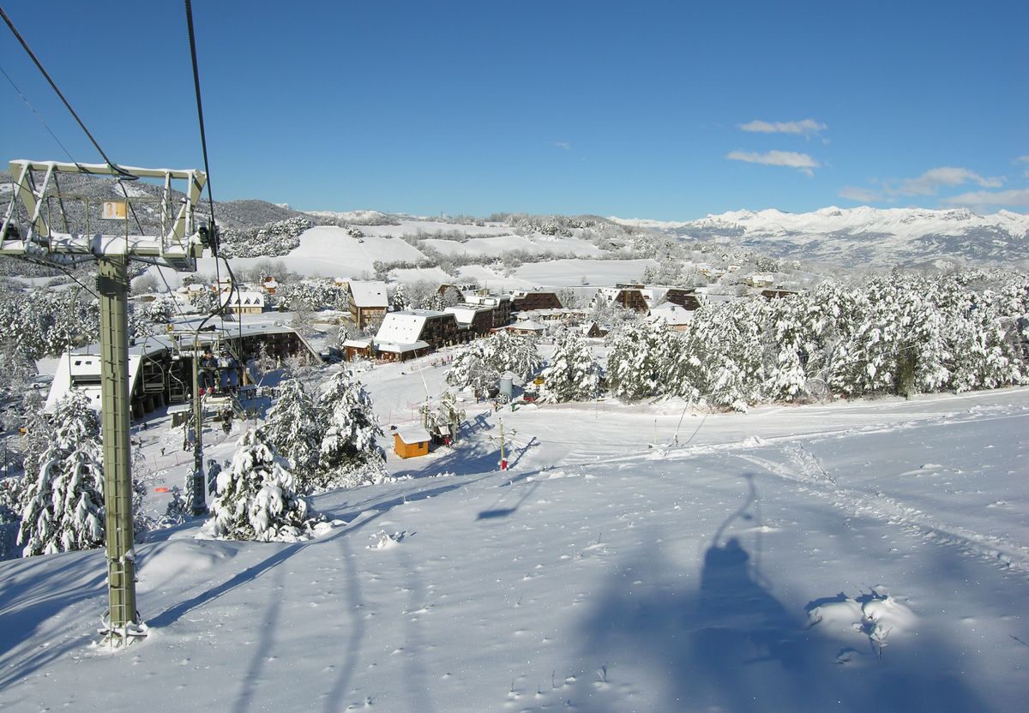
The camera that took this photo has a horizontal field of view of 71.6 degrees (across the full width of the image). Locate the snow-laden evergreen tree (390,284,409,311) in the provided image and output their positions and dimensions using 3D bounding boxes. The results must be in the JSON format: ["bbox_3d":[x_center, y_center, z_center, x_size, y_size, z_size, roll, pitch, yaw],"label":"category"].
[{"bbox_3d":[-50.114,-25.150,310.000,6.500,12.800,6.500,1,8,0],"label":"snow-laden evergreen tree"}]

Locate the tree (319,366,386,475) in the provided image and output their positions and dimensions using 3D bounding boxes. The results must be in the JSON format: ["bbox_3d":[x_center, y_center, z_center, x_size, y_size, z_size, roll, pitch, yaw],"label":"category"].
[{"bbox_3d":[-13.166,5.287,57.500,4.900,8.500,4.900,1,8,0],"label":"tree"}]

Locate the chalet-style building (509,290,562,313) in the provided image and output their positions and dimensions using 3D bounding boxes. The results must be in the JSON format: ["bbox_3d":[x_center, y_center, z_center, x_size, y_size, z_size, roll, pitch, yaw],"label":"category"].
[{"bbox_3d":[12.214,-31.186,402.000,28.000,12.000,14.000,-1,8,-17],"label":"chalet-style building"}]

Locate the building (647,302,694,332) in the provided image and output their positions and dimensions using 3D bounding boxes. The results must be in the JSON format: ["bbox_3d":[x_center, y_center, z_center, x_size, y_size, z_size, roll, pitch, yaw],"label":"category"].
[{"bbox_3d":[60.760,-15.148,277.000,15.000,11.500,13.000,-2,8,-20],"label":"building"}]

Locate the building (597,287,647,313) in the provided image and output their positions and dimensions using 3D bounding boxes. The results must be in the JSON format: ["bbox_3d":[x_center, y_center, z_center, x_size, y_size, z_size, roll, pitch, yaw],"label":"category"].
[{"bbox_3d":[57.776,-29.459,380.000,25.000,15.000,15.000,-2,8,-18],"label":"building"}]

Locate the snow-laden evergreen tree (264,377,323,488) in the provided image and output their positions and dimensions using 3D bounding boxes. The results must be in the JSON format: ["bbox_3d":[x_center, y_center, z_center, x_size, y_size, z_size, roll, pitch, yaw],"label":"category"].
[{"bbox_3d":[-17.264,6.091,56.000,4.700,8.600,4.700,1,8,0],"label":"snow-laden evergreen tree"}]

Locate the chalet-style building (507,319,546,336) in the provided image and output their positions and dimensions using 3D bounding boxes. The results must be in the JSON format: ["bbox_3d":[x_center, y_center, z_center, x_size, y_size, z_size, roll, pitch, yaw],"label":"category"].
[{"bbox_3d":[4.643,-11.436,282.000,13.500,5.800,11.500,5,8,20],"label":"chalet-style building"}]

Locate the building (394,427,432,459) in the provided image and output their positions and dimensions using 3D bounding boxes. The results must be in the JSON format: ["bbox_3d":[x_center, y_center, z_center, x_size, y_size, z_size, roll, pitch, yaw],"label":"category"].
[{"bbox_3d":[-15.010,12.572,104.500,4.400,3.100,3.000,-4,10,-38],"label":"building"}]

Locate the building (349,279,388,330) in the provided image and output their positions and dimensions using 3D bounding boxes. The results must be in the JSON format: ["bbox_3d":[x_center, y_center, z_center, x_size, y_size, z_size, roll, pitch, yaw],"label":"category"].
[{"bbox_3d":[-53.534,-19.052,262.000,13.000,17.500,11.000,-3,9,-29],"label":"building"}]

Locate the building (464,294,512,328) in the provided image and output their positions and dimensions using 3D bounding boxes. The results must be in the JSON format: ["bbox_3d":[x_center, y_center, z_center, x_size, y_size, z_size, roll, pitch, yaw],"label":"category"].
[{"bbox_3d":[-10.832,-18.878,290.000,14.500,13.000,19.000,5,8,24],"label":"building"}]

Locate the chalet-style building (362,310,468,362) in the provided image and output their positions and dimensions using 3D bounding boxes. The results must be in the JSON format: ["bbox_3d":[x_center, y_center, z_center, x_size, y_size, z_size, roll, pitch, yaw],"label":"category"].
[{"bbox_3d":[-30.408,-7.080,226.000,16.000,12.700,37.000,5,8,24],"label":"chalet-style building"}]

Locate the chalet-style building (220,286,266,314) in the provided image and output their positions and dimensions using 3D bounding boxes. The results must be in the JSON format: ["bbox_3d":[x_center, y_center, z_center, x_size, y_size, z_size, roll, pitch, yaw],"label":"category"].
[{"bbox_3d":[-124.414,-25.586,325.000,19.000,11.500,11.000,-1,8,-13],"label":"chalet-style building"}]

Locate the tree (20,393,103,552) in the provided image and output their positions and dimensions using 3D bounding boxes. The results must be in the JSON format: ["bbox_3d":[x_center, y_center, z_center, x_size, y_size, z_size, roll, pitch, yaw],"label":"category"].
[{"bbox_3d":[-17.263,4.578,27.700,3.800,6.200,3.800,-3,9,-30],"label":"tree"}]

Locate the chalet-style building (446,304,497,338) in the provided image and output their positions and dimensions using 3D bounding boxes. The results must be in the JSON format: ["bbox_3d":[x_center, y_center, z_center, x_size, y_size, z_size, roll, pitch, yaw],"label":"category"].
[{"bbox_3d":[-16.503,-13.718,270.000,13.000,12.000,22.000,5,8,24],"label":"chalet-style building"}]

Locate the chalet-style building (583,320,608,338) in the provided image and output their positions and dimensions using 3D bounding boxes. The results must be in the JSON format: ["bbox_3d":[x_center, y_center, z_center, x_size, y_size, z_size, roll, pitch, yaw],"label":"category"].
[{"bbox_3d":[27.870,-9.688,248.000,6.800,6.200,8.000,-1,8,-14],"label":"chalet-style building"}]

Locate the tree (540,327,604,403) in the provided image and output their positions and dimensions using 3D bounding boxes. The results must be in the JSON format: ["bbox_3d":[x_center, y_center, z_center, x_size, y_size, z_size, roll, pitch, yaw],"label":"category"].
[{"bbox_3d":[11.630,1.460,149.000,12.000,14.500,11.800,2,8,0],"label":"tree"}]

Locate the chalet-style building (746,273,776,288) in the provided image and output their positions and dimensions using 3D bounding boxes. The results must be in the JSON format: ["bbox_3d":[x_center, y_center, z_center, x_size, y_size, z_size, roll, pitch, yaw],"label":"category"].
[{"bbox_3d":[196.829,-60.687,570.000,19.000,11.000,11.000,2,8,3],"label":"chalet-style building"}]

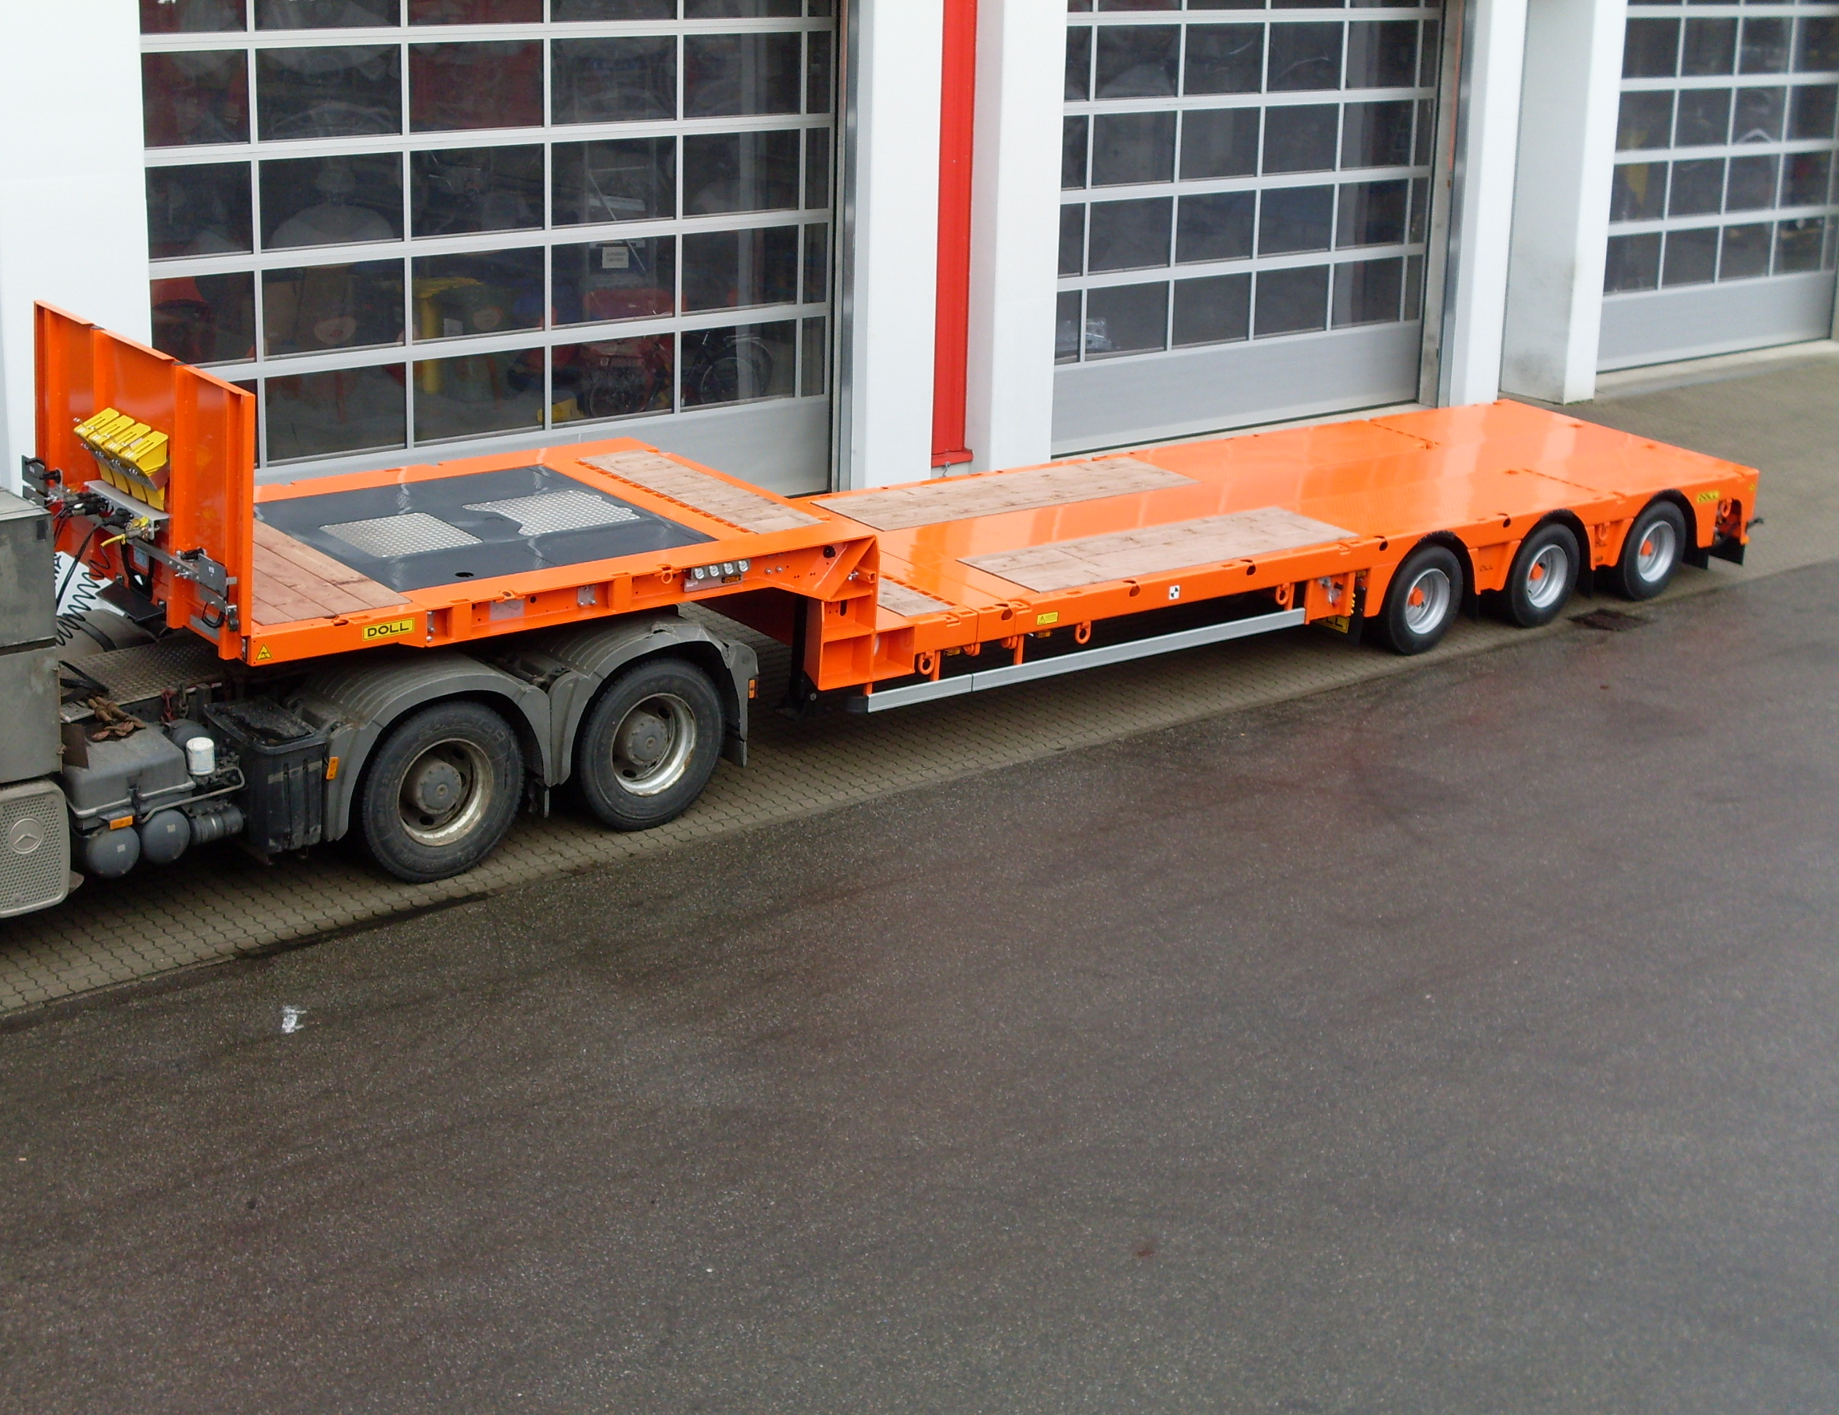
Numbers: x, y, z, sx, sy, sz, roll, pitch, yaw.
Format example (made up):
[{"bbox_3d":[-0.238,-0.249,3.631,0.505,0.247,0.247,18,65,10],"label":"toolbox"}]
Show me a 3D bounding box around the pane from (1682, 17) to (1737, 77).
[{"bbox_3d":[8.399,-7.020,34.730,0.994,0.620,0.050,-12,20,-43],"label":"pane"}]

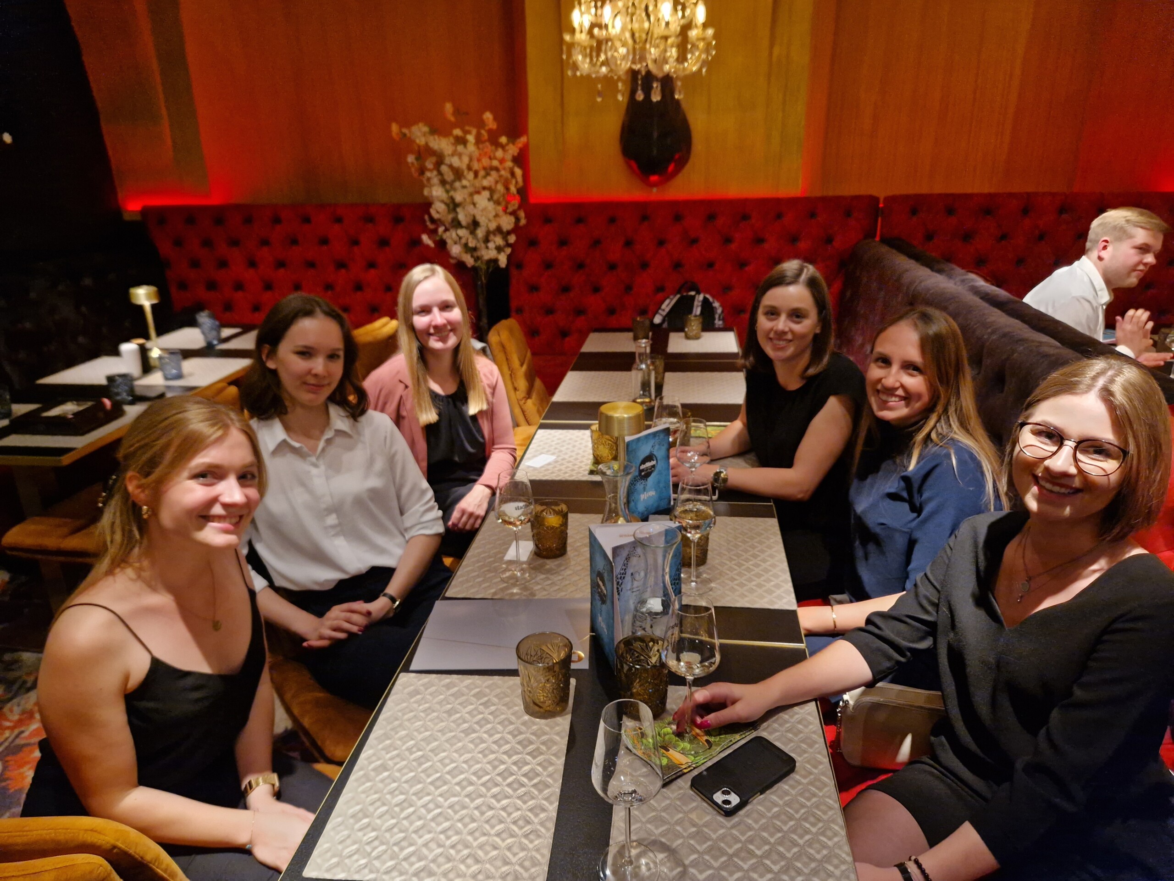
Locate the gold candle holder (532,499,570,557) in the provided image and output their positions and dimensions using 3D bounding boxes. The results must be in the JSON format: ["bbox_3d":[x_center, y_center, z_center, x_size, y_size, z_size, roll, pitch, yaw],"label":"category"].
[{"bbox_3d":[-0.080,0.198,1.730,0.087,0.105,0.087,1,21,7],"label":"gold candle holder"}]

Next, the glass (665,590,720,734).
[{"bbox_3d":[0.151,0.339,1.144,0.086,0.226,0.086,0,20,8],"label":"glass"}]

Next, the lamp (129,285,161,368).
[{"bbox_3d":[-1.837,-0.478,3.295,0.112,0.330,0.112,1,21,7],"label":"lamp"}]

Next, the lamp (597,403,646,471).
[{"bbox_3d":[0.086,0.058,1.866,0.110,0.275,0.110,0,20,8],"label":"lamp"}]

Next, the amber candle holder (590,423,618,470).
[{"bbox_3d":[0.055,0.019,2.224,0.089,0.107,0.089,0,20,8],"label":"amber candle holder"}]

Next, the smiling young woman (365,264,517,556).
[{"bbox_3d":[-0.388,0.177,2.221,0.500,1.310,0.740,-10,22,-20],"label":"smiling young woman"}]

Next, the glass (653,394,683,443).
[{"bbox_3d":[0.214,0.005,2.046,0.082,0.226,0.082,1,21,7],"label":"glass"}]

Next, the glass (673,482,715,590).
[{"bbox_3d":[0.216,0.188,1.555,0.082,0.226,0.082,1,21,7],"label":"glass"}]

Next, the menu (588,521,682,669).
[{"bbox_3d":[0.103,0.268,1.378,0.157,0.210,0.148,-7,21,-14],"label":"menu"}]

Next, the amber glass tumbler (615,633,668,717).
[{"bbox_3d":[0.089,0.376,1.238,0.087,0.105,0.087,-2,20,1],"label":"amber glass tumbler"}]

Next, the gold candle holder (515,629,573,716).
[{"bbox_3d":[-0.066,0.378,1.247,0.087,0.105,0.087,1,21,7],"label":"gold candle holder"}]

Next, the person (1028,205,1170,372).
[{"bbox_3d":[1.785,-0.114,2.731,0.780,1.360,0.520,9,23,28],"label":"person"}]

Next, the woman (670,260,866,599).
[{"bbox_3d":[0.528,0.181,2.143,0.670,1.300,0.540,-12,22,-25],"label":"woman"}]

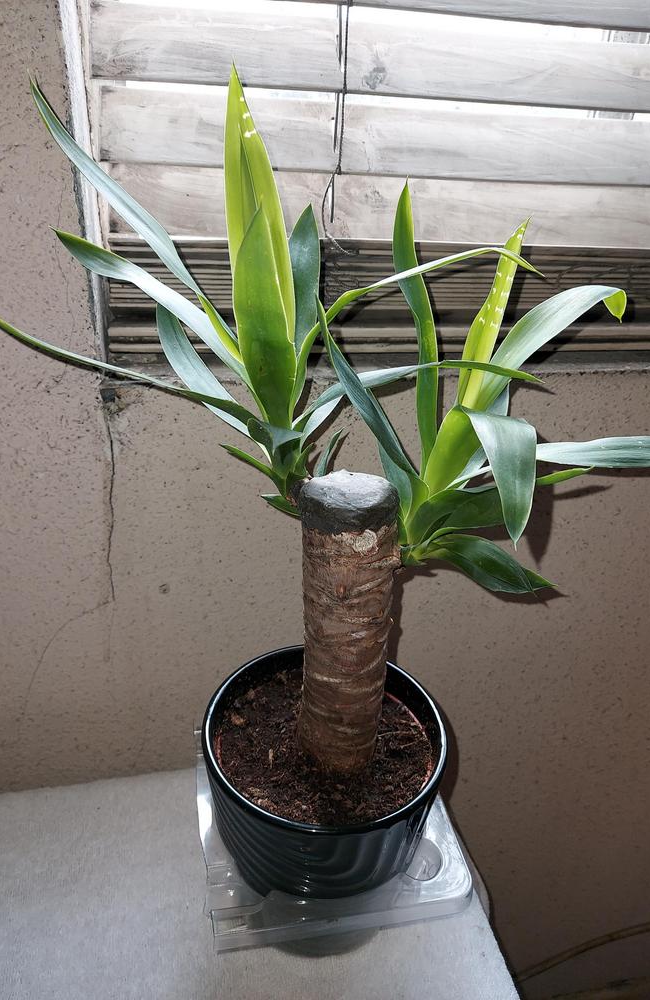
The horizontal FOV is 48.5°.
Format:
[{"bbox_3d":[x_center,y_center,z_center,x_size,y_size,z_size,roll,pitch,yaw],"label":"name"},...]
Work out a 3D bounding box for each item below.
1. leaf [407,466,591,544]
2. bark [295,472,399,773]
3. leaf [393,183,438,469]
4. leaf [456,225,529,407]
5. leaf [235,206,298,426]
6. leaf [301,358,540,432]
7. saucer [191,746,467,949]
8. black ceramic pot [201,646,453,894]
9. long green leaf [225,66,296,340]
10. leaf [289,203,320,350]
[{"bbox_3d":[0.084,0.002,0.353,0.092,0.025,0.021,-20,64,18],"label":"leaf"},{"bbox_3d":[0.010,0.072,0.398,0.049,0.184,0.049,2,30,1],"label":"bark"},{"bbox_3d":[0.050,-0.093,0.390,0.019,0.150,0.016,-4,4,0],"label":"leaf"},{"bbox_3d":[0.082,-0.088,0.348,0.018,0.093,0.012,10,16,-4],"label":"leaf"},{"bbox_3d":[-0.025,-0.078,0.321,0.025,0.096,0.012,-2,21,3],"label":"leaf"},{"bbox_3d":[0.047,-0.057,0.378,0.123,0.027,0.019,-6,29,10],"label":"leaf"},{"bbox_3d":[0.000,0.235,0.514,0.170,0.019,0.140,-2,31,-11],"label":"saucer"},{"bbox_3d":[-0.003,0.185,0.462,0.145,0.113,0.145,2,30,-1],"label":"black ceramic pot"},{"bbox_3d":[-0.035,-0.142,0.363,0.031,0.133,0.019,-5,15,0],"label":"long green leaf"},{"bbox_3d":[-0.011,-0.119,0.391,0.017,0.076,0.009,4,7,0],"label":"leaf"}]

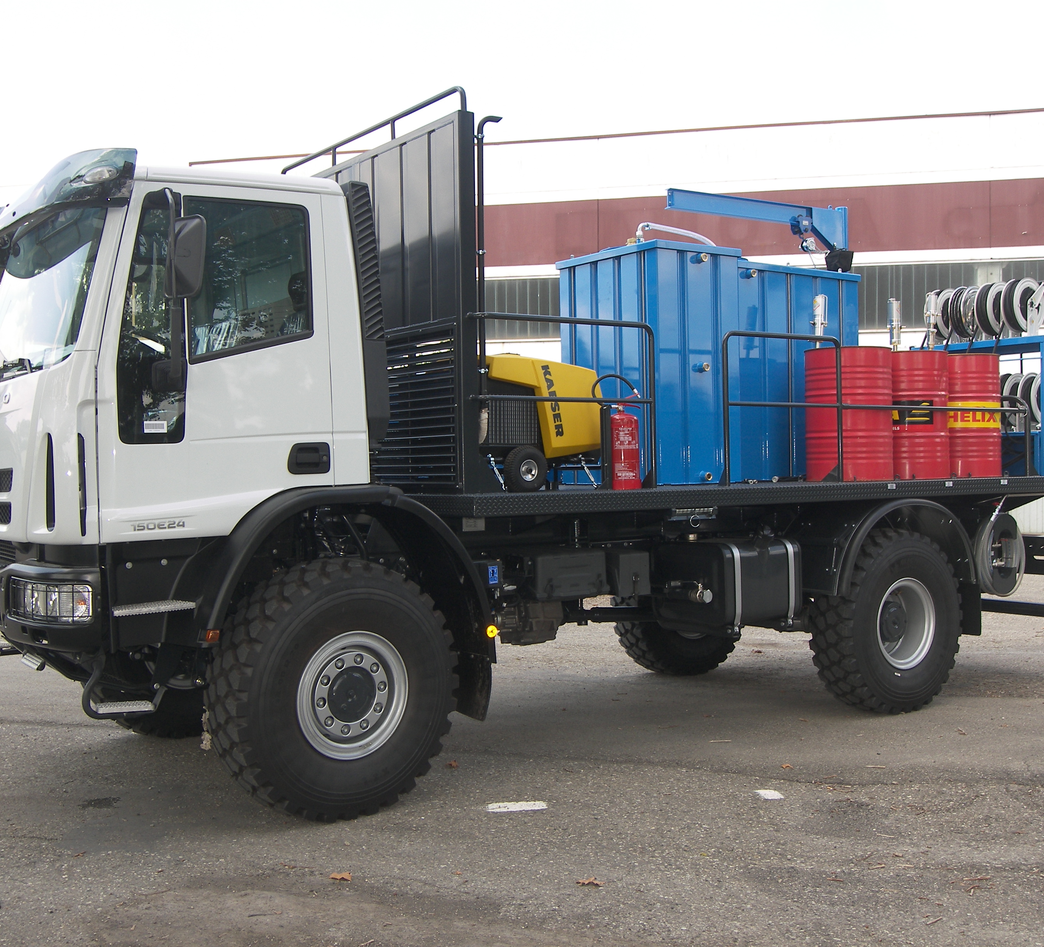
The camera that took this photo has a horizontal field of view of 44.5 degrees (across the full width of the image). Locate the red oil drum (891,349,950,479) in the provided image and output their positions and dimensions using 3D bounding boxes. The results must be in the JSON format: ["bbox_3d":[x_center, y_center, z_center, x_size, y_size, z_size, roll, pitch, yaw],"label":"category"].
[{"bbox_3d":[2.731,-0.404,9.093,0.590,0.883,0.590,-1,1,-36],"label":"red oil drum"}]

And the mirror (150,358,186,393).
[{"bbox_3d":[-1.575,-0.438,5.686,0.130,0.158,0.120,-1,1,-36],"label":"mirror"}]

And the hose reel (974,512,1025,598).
[{"bbox_3d":[3.488,0.593,9.398,0.590,0.620,0.160,-1,1,-36],"label":"hose reel"}]

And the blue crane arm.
[{"bbox_3d":[1.756,-1.862,9.310,1.860,0.360,0.160,-1,1,-36],"label":"blue crane arm"}]

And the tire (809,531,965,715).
[{"bbox_3d":[2.469,0.988,8.625,1.220,1.220,0.370,-1,1,-36],"label":"tire"}]

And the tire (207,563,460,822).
[{"bbox_3d":[-0.899,1.032,6.195,1.220,1.220,0.370,-1,1,-38],"label":"tire"}]

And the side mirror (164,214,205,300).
[{"bbox_3d":[-1.448,-0.938,5.520,0.200,0.370,0.110,0,1,42],"label":"side mirror"}]

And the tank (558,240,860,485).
[{"bbox_3d":[1.371,-0.728,9.210,1.980,1.570,1.065,-1,1,-36],"label":"tank"}]

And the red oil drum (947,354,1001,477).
[{"bbox_3d":[3.230,-0.414,9.450,0.590,0.883,0.590,-1,1,-36],"label":"red oil drum"}]

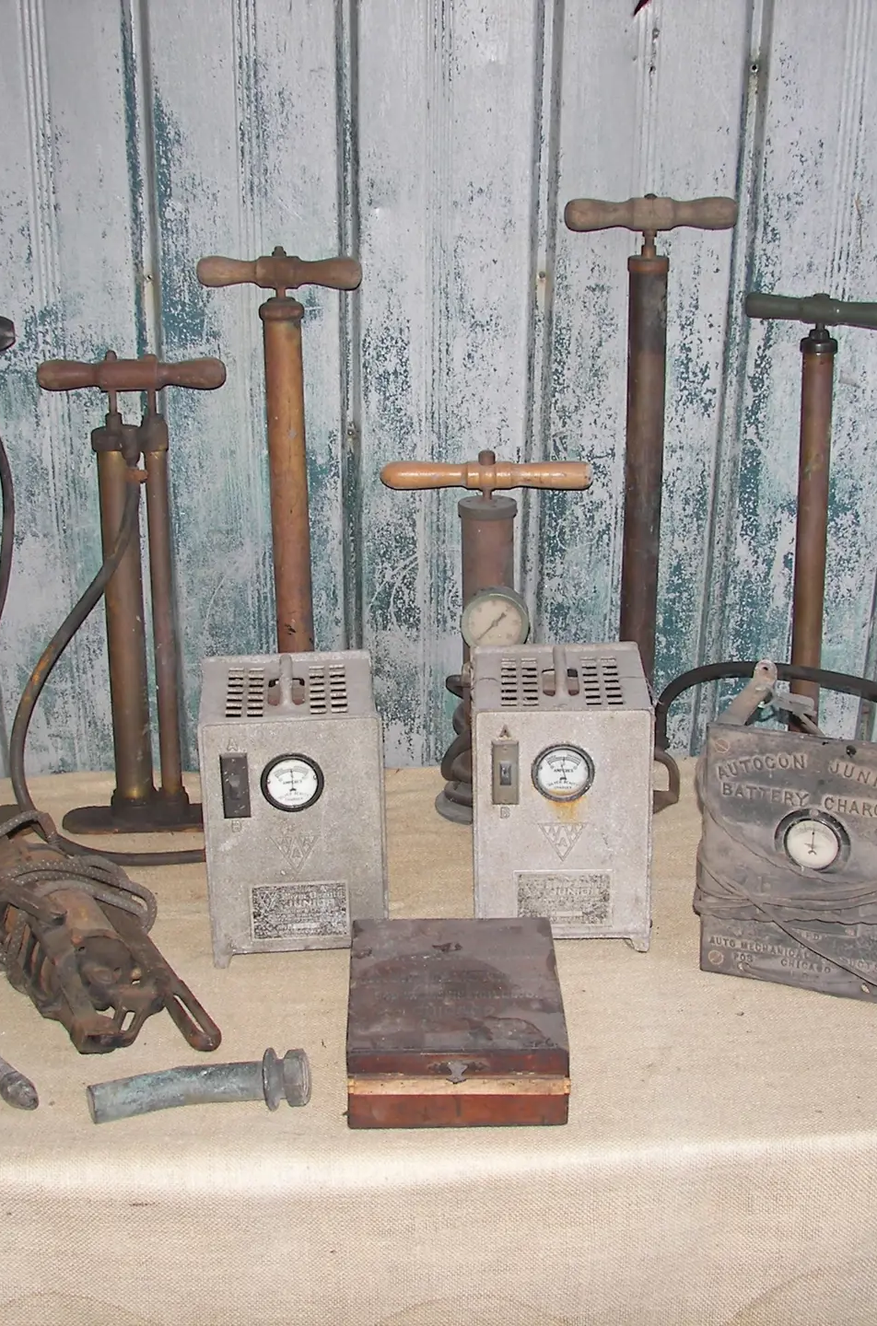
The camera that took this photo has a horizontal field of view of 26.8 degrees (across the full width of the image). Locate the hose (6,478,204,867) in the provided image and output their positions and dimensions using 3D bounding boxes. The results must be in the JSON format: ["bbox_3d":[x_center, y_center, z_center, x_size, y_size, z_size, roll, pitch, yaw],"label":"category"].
[{"bbox_3d":[-0.338,0.006,1.885,0.210,0.400,0.130,-2,22,-2],"label":"hose"}]

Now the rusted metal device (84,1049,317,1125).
[{"bbox_3d":[-0.201,0.357,1.570,0.188,0.048,0.049,-3,23,-6],"label":"rusted metal device"}]

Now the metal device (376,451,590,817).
[{"bbox_3d":[0.052,-0.029,1.954,0.217,0.400,0.140,-1,22,0],"label":"metal device"}]

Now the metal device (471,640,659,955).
[{"bbox_3d":[0.116,0.126,1.767,0.163,0.250,0.165,0,22,1],"label":"metal device"}]

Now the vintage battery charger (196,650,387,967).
[{"bbox_3d":[-0.136,0.137,1.751,0.163,0.250,0.160,-3,22,-4],"label":"vintage battery charger"}]

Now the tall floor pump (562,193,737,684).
[{"bbox_3d":[0.223,-0.155,1.967,0.176,0.679,0.086,-1,22,0],"label":"tall floor pump"}]

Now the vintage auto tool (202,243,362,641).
[{"bbox_3d":[-0.161,-0.120,1.956,0.171,0.632,0.086,1,22,5],"label":"vintage auto tool"}]

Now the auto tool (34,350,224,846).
[{"bbox_3d":[-0.307,-0.068,1.918,0.197,0.512,0.090,-2,22,-2],"label":"auto tool"}]

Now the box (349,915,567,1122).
[{"bbox_3d":[0.015,0.302,1.570,0.176,0.073,0.208,-1,22,0],"label":"box"}]

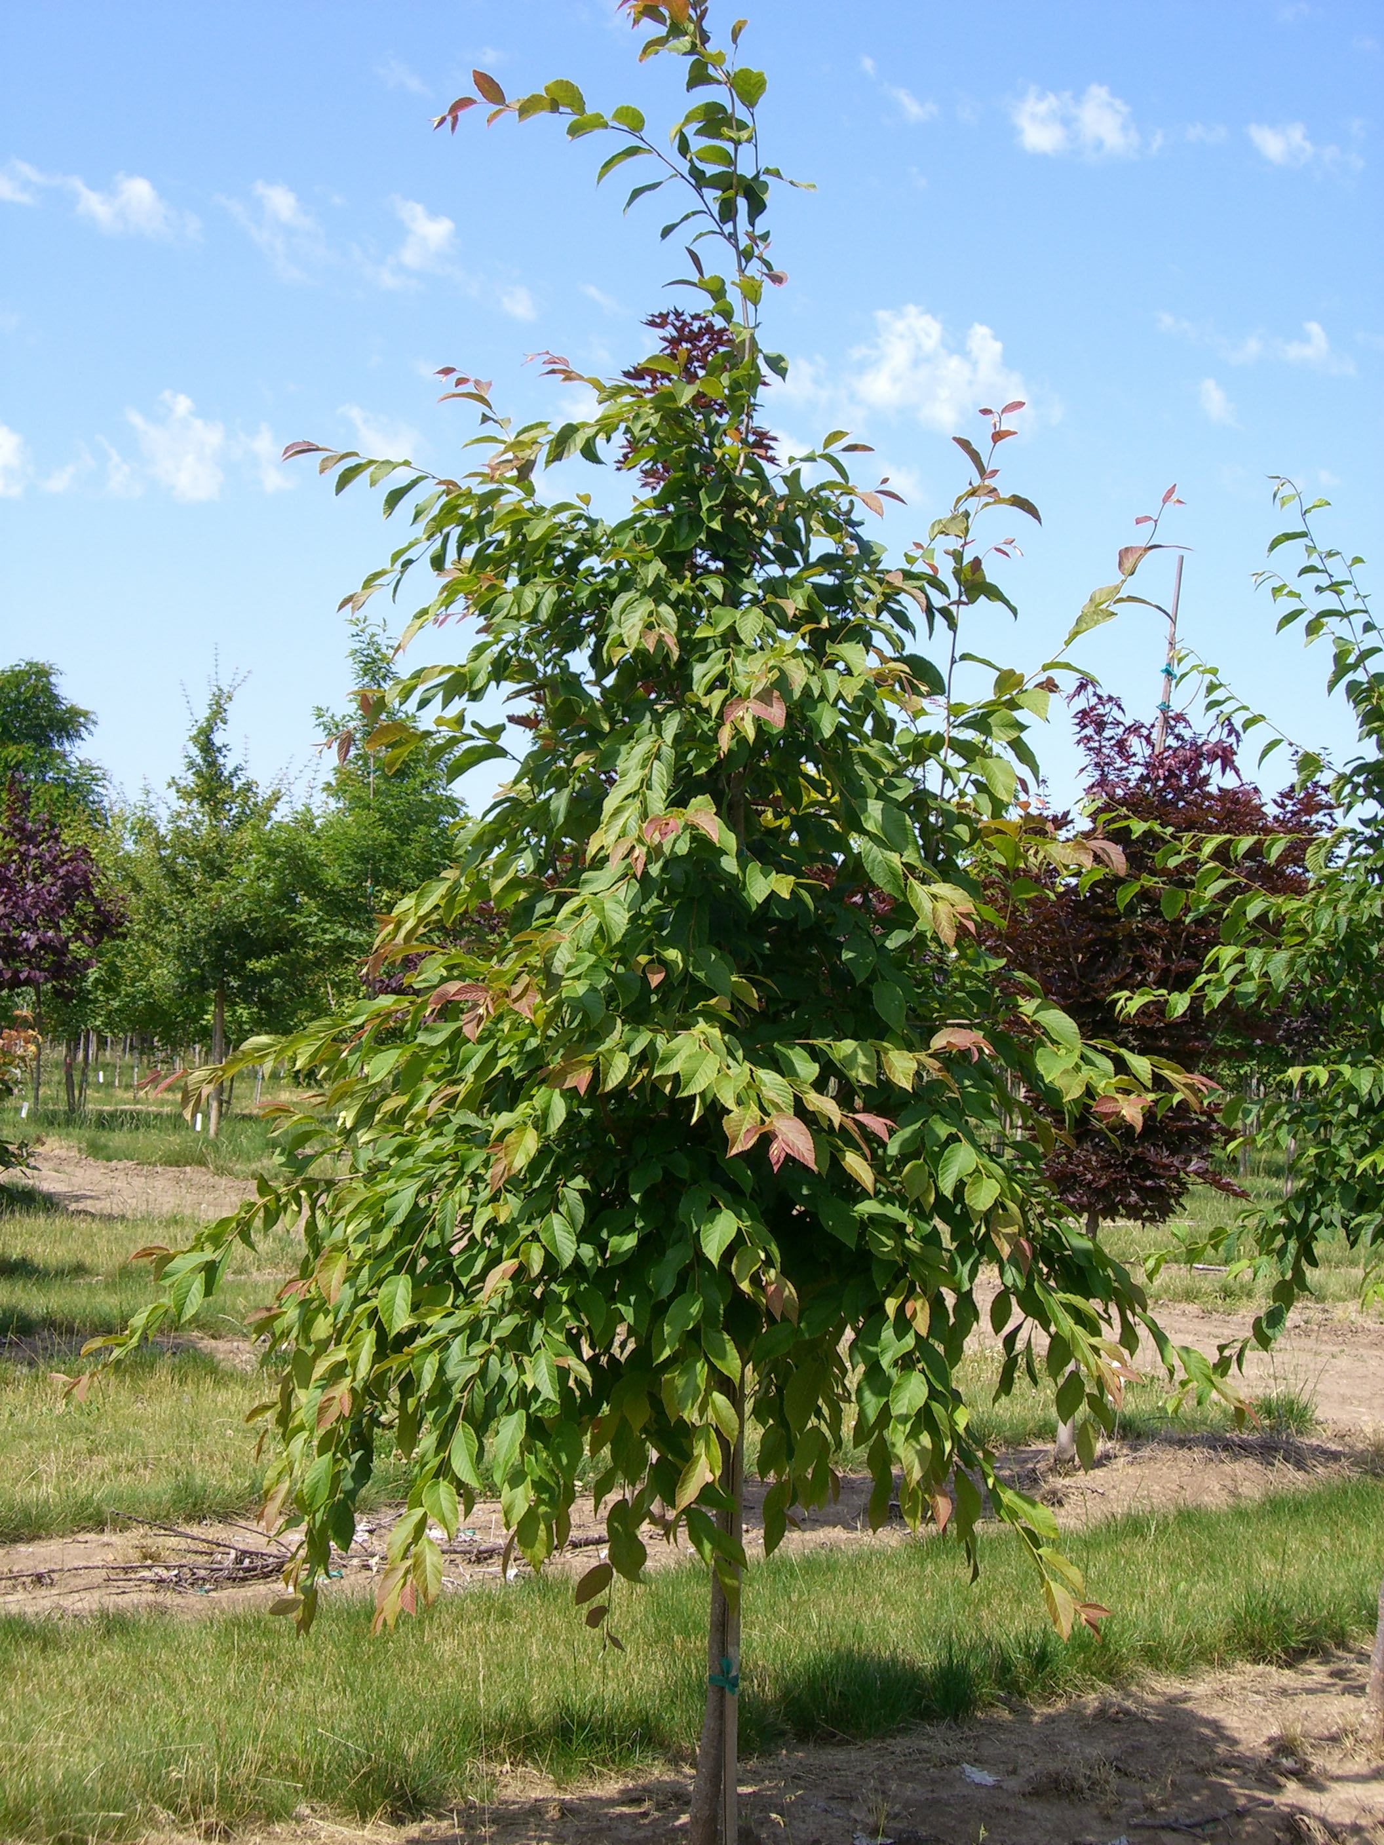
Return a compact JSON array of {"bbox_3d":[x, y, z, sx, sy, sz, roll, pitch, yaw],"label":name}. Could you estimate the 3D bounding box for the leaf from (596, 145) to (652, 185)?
[{"bbox_3d":[-0.125,-1.401,5.420,0.104,0.074,0.045,2,-1,0],"label":"leaf"}]

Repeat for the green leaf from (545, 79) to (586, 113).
[{"bbox_3d":[-0.234,-1.523,5.400,0.078,0.064,0.040,2,-1,0],"label":"green leaf"}]

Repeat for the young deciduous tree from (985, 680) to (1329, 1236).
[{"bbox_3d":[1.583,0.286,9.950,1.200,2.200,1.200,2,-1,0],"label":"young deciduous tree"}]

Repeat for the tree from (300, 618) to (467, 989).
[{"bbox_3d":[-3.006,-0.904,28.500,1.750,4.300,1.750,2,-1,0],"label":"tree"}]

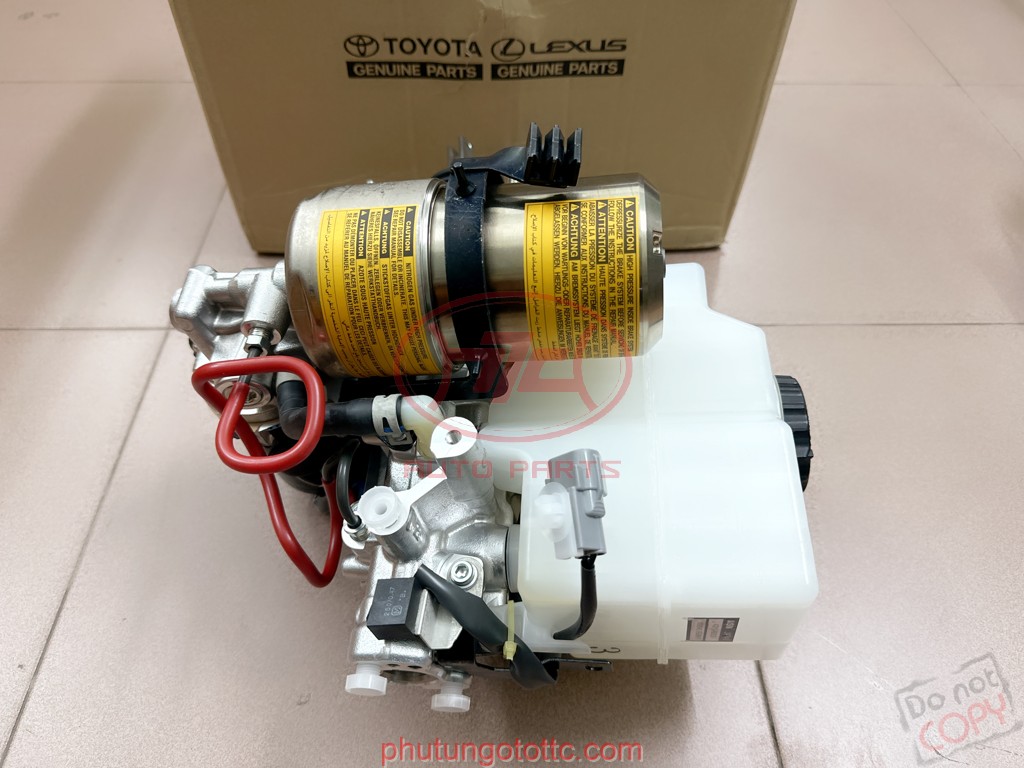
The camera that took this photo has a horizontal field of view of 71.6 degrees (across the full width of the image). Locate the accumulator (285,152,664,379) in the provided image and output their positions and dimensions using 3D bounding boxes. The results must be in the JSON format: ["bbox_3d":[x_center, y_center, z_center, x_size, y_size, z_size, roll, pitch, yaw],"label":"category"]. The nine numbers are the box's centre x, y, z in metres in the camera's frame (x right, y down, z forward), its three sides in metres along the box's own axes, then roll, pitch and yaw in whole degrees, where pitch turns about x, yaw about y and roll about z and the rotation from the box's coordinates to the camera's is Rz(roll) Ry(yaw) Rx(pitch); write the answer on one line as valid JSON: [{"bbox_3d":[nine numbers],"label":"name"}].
[{"bbox_3d":[-0.015,-0.048,0.318,0.162,0.090,0.088,-2,49,7],"label":"accumulator"}]

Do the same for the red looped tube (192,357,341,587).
[{"bbox_3d":[-0.120,0.043,0.358,0.090,0.160,0.085,0,50,-1],"label":"red looped tube"}]

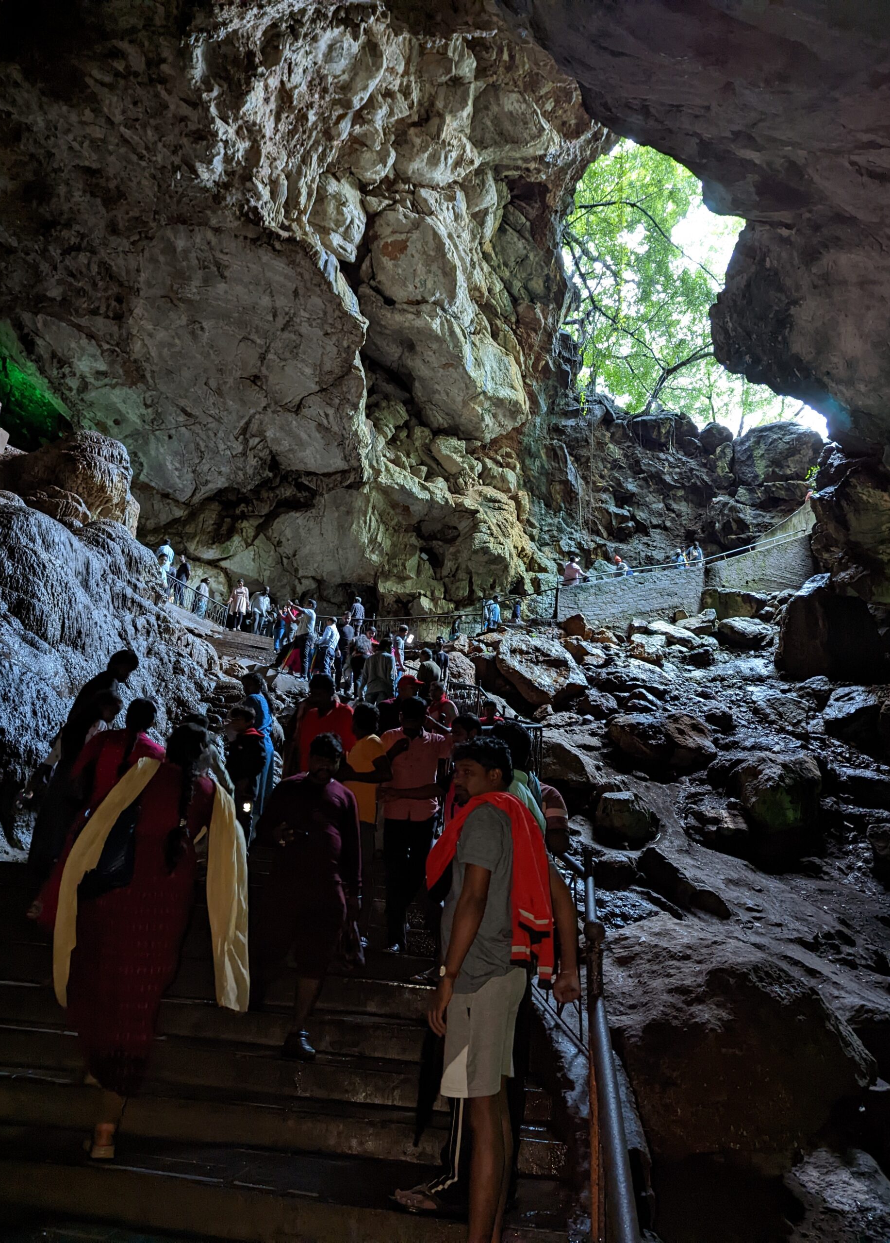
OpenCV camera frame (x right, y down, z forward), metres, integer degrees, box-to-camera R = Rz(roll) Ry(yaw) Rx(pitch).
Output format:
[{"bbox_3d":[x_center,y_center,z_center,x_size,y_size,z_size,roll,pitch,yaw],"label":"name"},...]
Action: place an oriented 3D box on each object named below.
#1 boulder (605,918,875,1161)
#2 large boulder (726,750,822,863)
[{"bbox_3d":[1.717,2.507,5.200,1.350,1.100,1.400,2,-15,0],"label":"boulder"},{"bbox_3d":[3.591,2.026,9.400,0.950,1.100,0.900,-4,-14,20],"label":"large boulder"}]

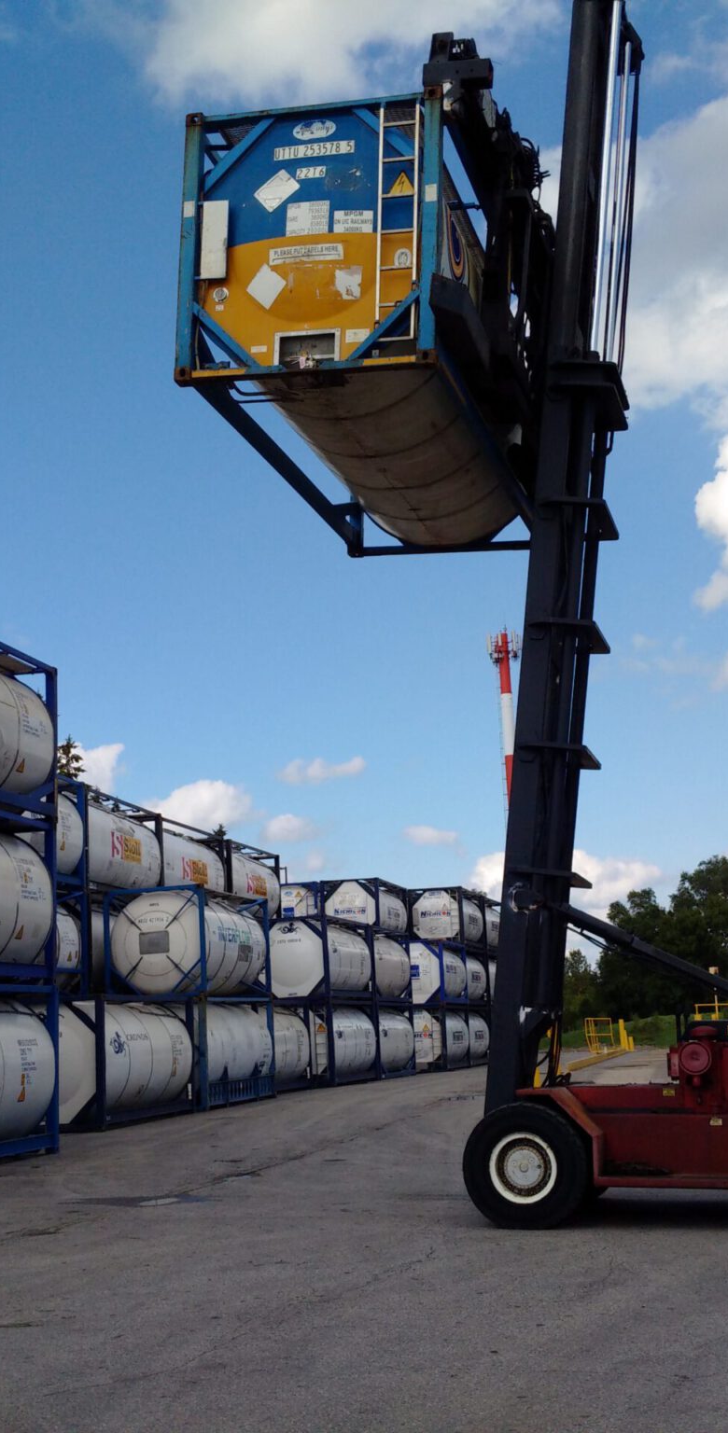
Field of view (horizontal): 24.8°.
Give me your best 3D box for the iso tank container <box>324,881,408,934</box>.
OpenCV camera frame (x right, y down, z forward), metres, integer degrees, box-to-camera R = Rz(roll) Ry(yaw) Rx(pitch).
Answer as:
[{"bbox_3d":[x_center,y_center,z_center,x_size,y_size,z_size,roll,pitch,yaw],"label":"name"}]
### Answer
[{"bbox_3d":[0.138,8.621,71.967,2.438,2.591,6.058,-5,-11,12],"label":"iso tank container"}]

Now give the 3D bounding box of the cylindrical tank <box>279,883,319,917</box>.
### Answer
[{"bbox_3d":[-2.356,8.948,73.103,2.438,2.591,6.058,-5,-11,12],"label":"cylindrical tank"}]

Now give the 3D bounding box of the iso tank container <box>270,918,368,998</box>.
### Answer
[{"bbox_3d":[-1.557,8.177,55.075,2.438,2.591,6.058,-5,-11,14],"label":"iso tank container"}]

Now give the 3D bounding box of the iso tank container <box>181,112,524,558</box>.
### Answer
[{"bbox_3d":[0.262,-3.818,17.766,2.438,2.591,6.058,-1,-10,15],"label":"iso tank container"}]

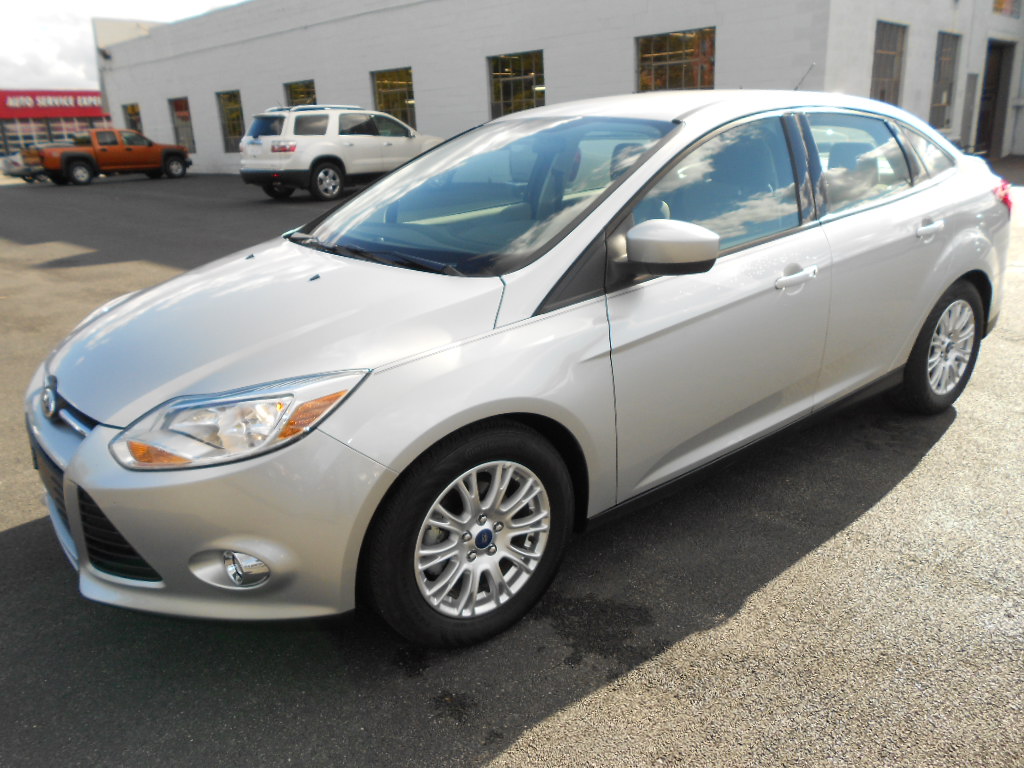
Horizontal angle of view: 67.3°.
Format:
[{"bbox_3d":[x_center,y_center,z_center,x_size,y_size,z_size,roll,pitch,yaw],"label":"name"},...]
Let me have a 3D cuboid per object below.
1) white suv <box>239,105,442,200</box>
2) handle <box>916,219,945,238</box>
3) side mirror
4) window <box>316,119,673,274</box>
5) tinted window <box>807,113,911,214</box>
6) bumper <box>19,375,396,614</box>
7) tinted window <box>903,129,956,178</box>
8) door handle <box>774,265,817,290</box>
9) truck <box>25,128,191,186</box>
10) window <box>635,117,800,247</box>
[{"bbox_3d":[-3.552,-5.316,17.568,2.000,1.850,5.100,13,25,41],"label":"white suv"},{"bbox_3d":[1.712,-0.639,3.163,0.205,0.055,0.055,-17,22,-36],"label":"handle"},{"bbox_3d":[0.460,-0.402,2.223,0.165,0.160,0.215,-16,22,-34],"label":"side mirror"},{"bbox_3d":[-0.163,-0.726,2.842,1.020,0.130,1.440,-42,34,-21],"label":"window"},{"bbox_3d":[1.365,-0.887,3.027,0.680,0.400,0.070,-17,0,-36],"label":"tinted window"},{"bbox_3d":[-1.060,0.210,2.414,0.660,0.510,1.800,-16,22,-34],"label":"bumper"},{"bbox_3d":[1.872,-1.026,3.401,0.330,0.230,0.060,-19,-1,-39],"label":"tinted window"},{"bbox_3d":[0.985,-0.374,2.672,0.225,0.055,0.055,-16,22,-34],"label":"door handle"},{"bbox_3d":[-13.685,-7.803,26.349,1.760,1.700,5.260,12,24,39],"label":"truck"},{"bbox_3d":[0.684,-0.656,2.563,0.930,0.450,0.070,-16,0,-34],"label":"window"}]

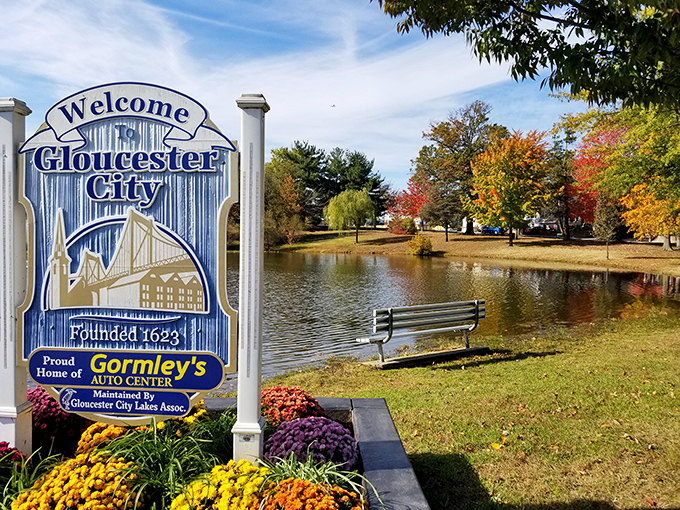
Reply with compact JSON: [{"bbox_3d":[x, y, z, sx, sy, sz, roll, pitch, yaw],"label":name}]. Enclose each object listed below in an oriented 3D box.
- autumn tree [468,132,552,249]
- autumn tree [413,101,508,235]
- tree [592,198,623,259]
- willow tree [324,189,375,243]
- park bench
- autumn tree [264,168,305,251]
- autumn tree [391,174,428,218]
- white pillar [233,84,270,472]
[{"bbox_3d":[21.905,-8.594,66.000,11.631,14.991,11.631,0,2,0],"label":"autumn tree"},{"bbox_3d":[18.175,-13.326,78.000,15.120,20.542,14.364,0,2,0],"label":"autumn tree"},{"bbox_3d":[23.571,-2.423,45.000,2.643,5.639,2.643,0,2,0],"label":"tree"},{"bbox_3d":[1.508,-5.880,77.000,7.689,8.293,7.689,0,2,0],"label":"willow tree"},{"bbox_3d":[1.402,1.226,8.499,2.372,0.870,0.540,-1,3,-32],"label":"park bench"},{"bbox_3d":[-8.444,-6.755,75.000,6.462,11.895,6.462,0,2,0],"label":"autumn tree"},{"bbox_3d":[11.619,-8.672,86.000,6.904,9.767,6.904,0,2,0],"label":"autumn tree"},{"bbox_3d":[-0.587,0.202,3.330,0.190,2.470,0.190,0,2,5],"label":"white pillar"}]

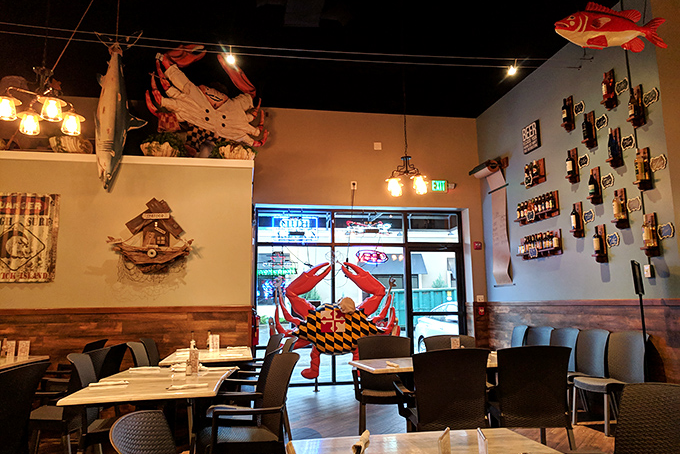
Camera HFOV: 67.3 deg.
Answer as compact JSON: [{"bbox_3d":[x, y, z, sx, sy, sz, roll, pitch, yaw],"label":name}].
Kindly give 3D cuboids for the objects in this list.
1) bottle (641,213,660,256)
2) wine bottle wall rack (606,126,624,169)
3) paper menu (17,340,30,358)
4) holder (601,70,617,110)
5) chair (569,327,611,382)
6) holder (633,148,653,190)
[{"bbox_3d":[2.888,0.080,4.799,0.098,0.410,0.145,1,-9,-10],"label":"bottle"},{"bbox_3d":[2.811,-0.806,5.281,0.098,0.415,0.145,1,-9,-10],"label":"wine bottle wall rack"},{"bbox_3d":[-2.921,1.134,4.710,0.102,0.162,0.030,1,-9,-10],"label":"paper menu"},{"bbox_3d":[2.802,-1.436,5.372,0.098,0.415,0.145,1,-9,-10],"label":"holder"},{"bbox_3d":[2.480,1.542,5.395,0.570,0.907,0.525,1,-9,-10],"label":"chair"},{"bbox_3d":[3.010,-0.581,5.066,0.130,0.430,0.120,1,-9,-11],"label":"holder"}]

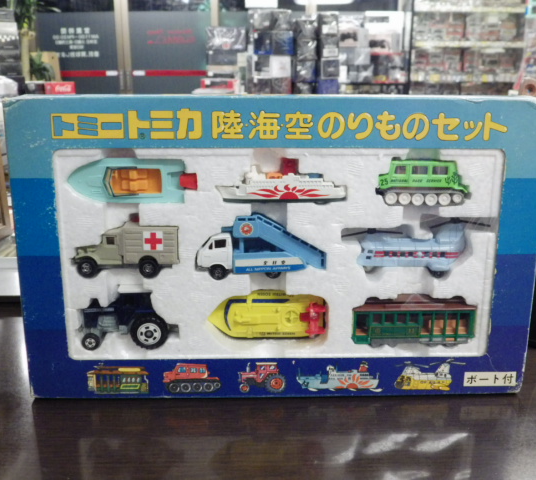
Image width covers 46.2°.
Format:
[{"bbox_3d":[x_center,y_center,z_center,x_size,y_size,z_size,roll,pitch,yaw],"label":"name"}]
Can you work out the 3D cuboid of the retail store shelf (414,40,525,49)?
[{"bbox_3d":[1.667,-1.666,5.384,0.910,0.055,0.380,0,14,0],"label":"retail store shelf"}]

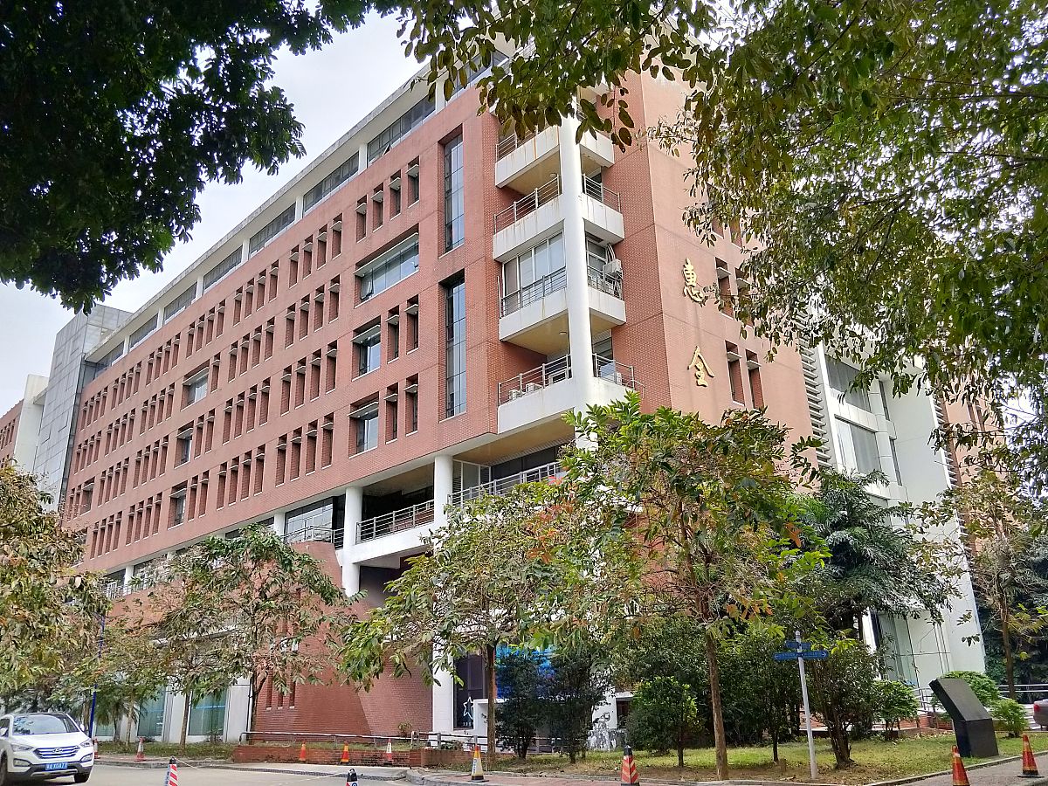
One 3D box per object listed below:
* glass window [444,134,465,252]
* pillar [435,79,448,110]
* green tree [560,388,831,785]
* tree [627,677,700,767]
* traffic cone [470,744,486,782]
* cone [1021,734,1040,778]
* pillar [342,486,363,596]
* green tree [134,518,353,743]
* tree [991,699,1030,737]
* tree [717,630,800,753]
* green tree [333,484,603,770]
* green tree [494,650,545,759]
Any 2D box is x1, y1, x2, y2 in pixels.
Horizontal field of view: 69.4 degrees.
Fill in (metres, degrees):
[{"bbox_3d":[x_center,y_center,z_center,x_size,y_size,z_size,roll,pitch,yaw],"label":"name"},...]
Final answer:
[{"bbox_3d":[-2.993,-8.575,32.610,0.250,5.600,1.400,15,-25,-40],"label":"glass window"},{"bbox_3d":[-3.734,-13.544,34.649,0.500,1.781,0.650,15,-25,-40],"label":"pillar"},{"bbox_3d":[3.519,3.627,15.582,5.300,7.600,5.100,-6,-20,10],"label":"green tree"},{"bbox_3d":[3.130,7.295,16.831,1.600,1.860,1.550,-5,-20,9],"label":"tree"},{"bbox_3d":[-1.022,8.098,16.639,0.380,0.700,0.380,-1,-19,-4],"label":"traffic cone"},{"bbox_3d":[9.423,6.769,14.079,0.400,0.700,0.400,-13,-23,28],"label":"cone"},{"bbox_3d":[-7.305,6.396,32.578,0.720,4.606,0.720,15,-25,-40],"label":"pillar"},{"bbox_3d":[-9.994,8.468,27.045,7.200,7.600,6.600,5,-21,-18],"label":"green tree"},{"bbox_3d":[15.682,10.467,24.424,1.150,1.150,1.100,-13,-22,28],"label":"tree"},{"bbox_3d":[5.864,7.320,18.761,1.950,2.970,1.850,-7,-21,14],"label":"tree"},{"bbox_3d":[-1.284,5.946,20.413,6.600,7.200,6.000,-1,-19,-4],"label":"green tree"},{"bbox_3d":[-0.091,7.963,19.443,1.300,2.570,1.300,-2,-20,-1],"label":"green tree"}]

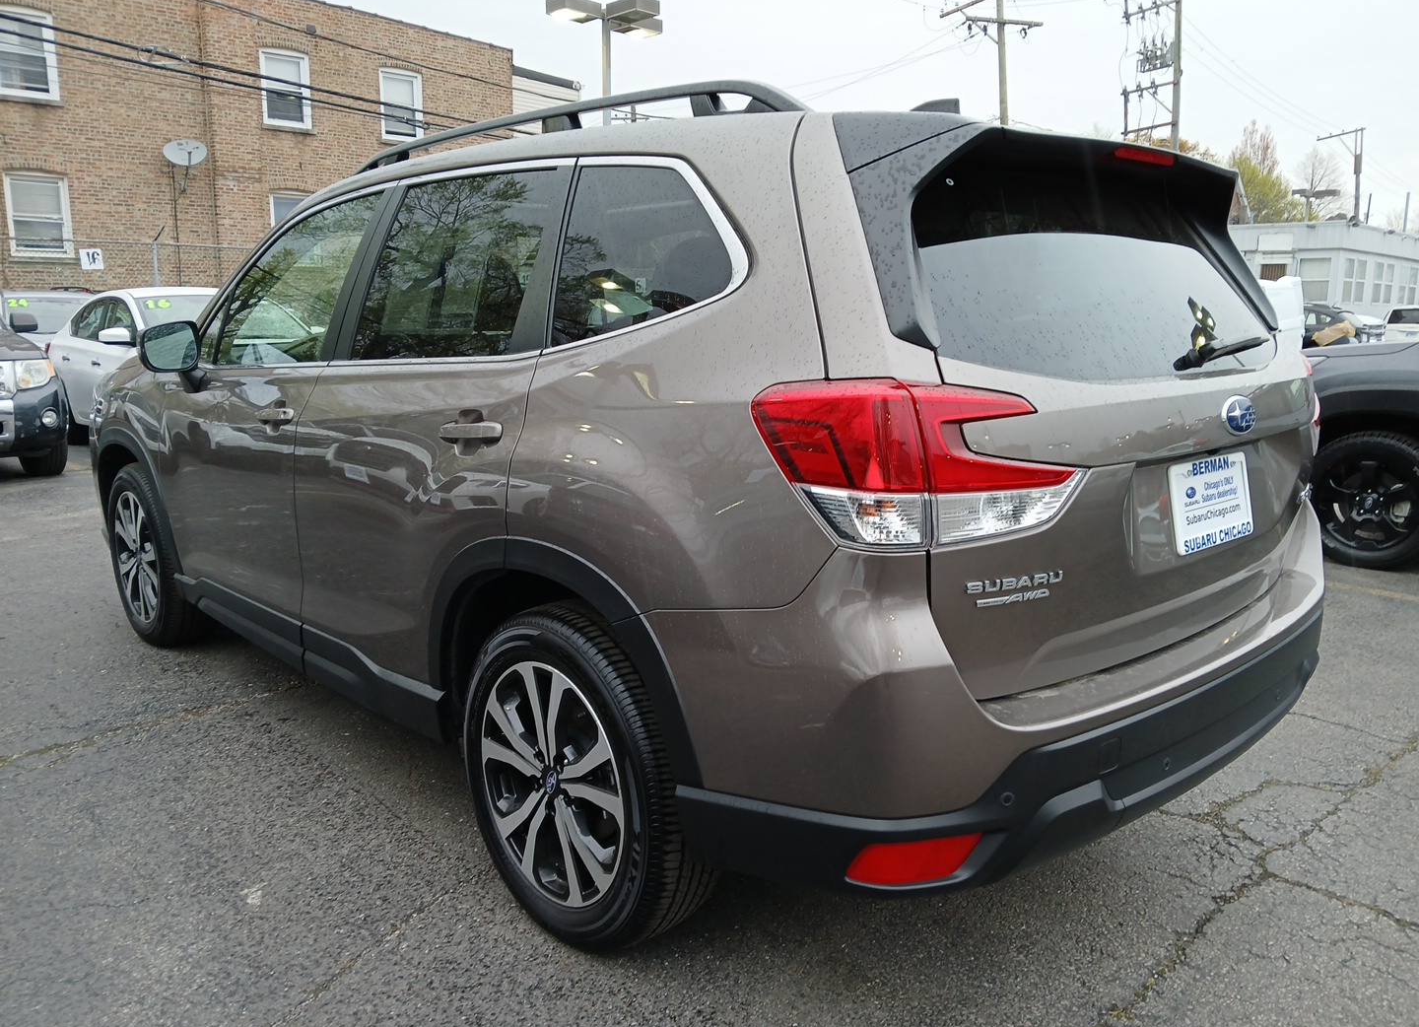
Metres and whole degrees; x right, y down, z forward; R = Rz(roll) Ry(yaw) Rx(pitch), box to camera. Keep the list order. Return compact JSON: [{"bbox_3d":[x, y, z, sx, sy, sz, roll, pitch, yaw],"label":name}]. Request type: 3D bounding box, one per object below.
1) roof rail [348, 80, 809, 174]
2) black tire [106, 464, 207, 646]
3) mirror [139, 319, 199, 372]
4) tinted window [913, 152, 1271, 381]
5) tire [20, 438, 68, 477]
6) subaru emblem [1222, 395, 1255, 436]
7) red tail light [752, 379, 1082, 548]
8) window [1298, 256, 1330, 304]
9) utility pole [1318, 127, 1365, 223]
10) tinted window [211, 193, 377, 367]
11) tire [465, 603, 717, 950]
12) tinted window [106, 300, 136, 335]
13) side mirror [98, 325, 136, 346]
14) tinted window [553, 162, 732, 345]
[{"bbox_3d":[-0.430,-0.868,2.478,0.080,0.095,1.760,-10,15,-43],"label":"roof rail"},{"bbox_3d":[-2.087,0.153,4.093,0.230,0.700,0.700,-10,15,-43],"label":"black tire"},{"bbox_3d":[-1.690,-0.521,3.345,0.190,0.168,0.115,-9,14,-43],"label":"mirror"},{"bbox_3d":[0.764,-0.474,2.094,1.290,0.470,0.100,-10,-17,-43],"label":"tinted window"},{"bbox_3d":[-5.182,-0.658,8.232,0.240,0.730,0.730,-10,15,-43],"label":"tire"},{"bbox_3d":[0.963,-0.179,1.939,0.123,0.073,0.017,-10,6,-43],"label":"subaru emblem"},{"bbox_3d":[0.325,-0.091,1.704,0.400,0.260,0.370,-9,14,-43],"label":"red tail light"},{"bbox_3d":[17.038,-6.569,30.000,0.100,1.280,0.820,-10,15,-43],"label":"window"},{"bbox_3d":[28.100,-11.800,48.200,0.400,10.500,2.800,0,10,-6],"label":"utility pole"},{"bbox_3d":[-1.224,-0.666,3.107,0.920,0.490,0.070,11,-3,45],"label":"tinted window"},{"bbox_3d":[-0.260,0.524,2.164,0.230,0.690,0.690,-9,14,-43],"label":"tire"},{"bbox_3d":[-5.450,-1.780,9.900,0.900,0.430,0.070,11,-7,45],"label":"tinted window"},{"bbox_3d":[-4.659,-1.393,8.371,0.250,0.165,0.140,-10,15,-43],"label":"side mirror"},{"bbox_3d":[-0.125,-0.478,1.949,0.475,0.365,0.050,10,-2,42],"label":"tinted window"}]

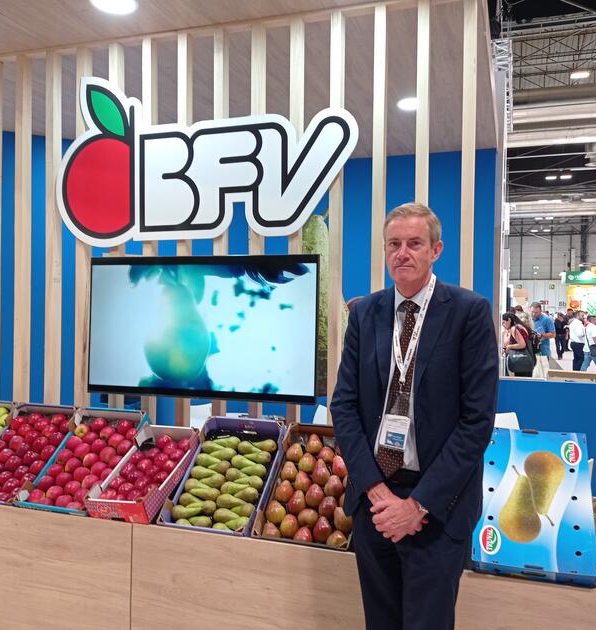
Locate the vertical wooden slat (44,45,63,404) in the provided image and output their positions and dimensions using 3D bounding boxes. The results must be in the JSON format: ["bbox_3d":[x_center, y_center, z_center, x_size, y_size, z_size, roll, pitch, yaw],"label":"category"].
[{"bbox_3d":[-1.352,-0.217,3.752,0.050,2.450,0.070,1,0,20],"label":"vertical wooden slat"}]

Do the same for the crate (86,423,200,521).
[{"bbox_3d":[-0.686,0.701,3.081,0.300,0.110,0.500,0,31,21],"label":"crate"}]

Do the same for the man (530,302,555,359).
[{"bbox_3d":[4.068,0.672,11.300,0.420,1.760,0.520,0,1,-18],"label":"man"}]

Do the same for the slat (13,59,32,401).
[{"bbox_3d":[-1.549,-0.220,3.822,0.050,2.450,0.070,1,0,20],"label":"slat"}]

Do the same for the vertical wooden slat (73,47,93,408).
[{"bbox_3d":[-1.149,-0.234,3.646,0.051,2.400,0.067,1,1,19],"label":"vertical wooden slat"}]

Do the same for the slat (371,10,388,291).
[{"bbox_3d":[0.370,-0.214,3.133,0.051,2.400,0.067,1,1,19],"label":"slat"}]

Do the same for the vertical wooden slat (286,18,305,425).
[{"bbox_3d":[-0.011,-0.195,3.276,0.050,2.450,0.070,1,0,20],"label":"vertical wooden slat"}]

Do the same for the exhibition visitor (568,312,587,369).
[{"bbox_3d":[5.862,0.786,14.306,0.520,1.720,0.340,1,0,30],"label":"exhibition visitor"}]

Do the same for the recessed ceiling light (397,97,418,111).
[{"bbox_3d":[0.772,-1.446,4.627,0.200,0.040,0.200,1,1,19],"label":"recessed ceiling light"}]

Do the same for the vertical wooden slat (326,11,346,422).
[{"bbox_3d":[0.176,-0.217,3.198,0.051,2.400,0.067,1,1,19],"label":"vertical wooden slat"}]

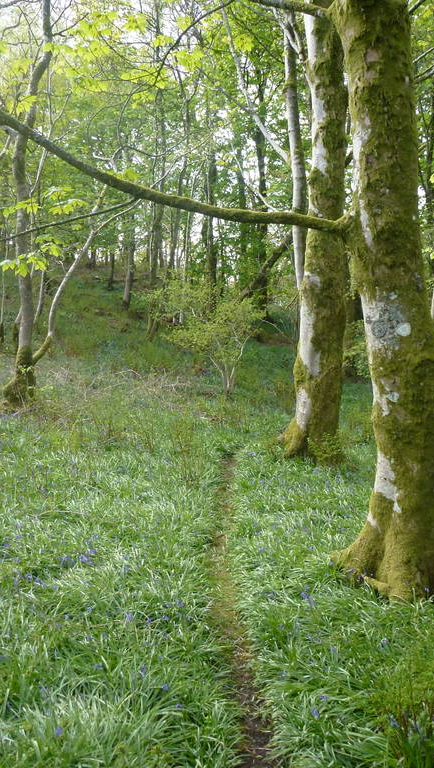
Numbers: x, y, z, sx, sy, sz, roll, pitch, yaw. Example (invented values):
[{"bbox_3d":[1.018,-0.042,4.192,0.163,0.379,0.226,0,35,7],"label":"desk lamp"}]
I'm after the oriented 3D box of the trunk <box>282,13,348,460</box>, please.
[{"bbox_3d":[1.181,-1.787,8.600,0.777,5.381,0.720,0,3,0],"label":"trunk"}]

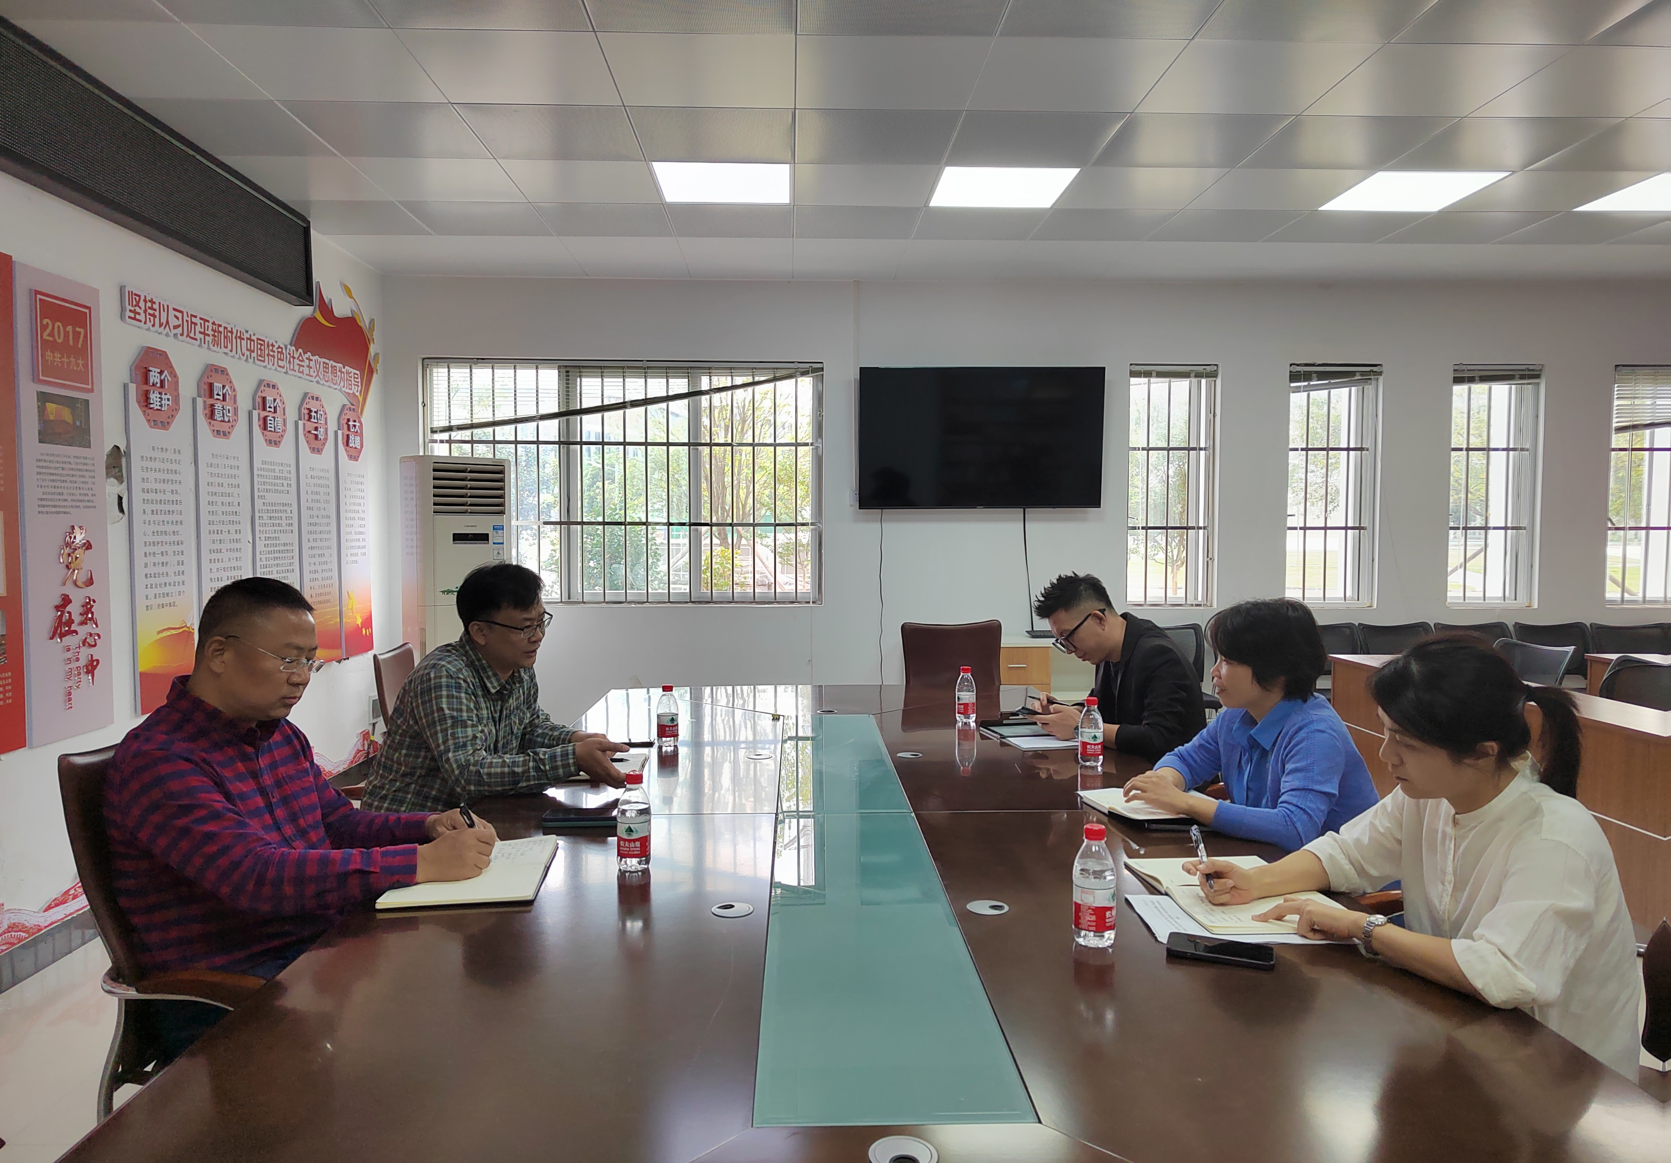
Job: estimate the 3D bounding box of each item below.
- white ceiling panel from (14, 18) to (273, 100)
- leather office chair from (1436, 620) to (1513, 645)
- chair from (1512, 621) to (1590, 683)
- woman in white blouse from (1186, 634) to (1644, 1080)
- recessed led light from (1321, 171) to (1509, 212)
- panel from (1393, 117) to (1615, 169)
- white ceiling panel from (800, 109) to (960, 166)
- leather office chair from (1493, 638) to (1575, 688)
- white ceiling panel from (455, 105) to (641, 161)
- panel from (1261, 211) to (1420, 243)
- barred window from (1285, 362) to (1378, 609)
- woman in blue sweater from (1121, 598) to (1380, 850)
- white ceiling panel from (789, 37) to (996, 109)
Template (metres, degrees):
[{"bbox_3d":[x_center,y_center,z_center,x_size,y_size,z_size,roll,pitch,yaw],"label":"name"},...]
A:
[{"bbox_3d":[-2.211,-1.651,3.527,0.570,0.030,0.590,0,3,-2],"label":"white ceiling panel"},{"bbox_3d":[3.630,0.649,6.080,0.480,0.860,0.560,0,3,-2],"label":"leather office chair"},{"bbox_3d":[4.050,0.648,6.090,0.480,0.860,0.560,0,3,-2],"label":"chair"},{"bbox_3d":[0.896,0.707,1.789,0.640,1.230,0.550,-1,3,-10],"label":"woman in white blouse"},{"bbox_3d":[2.524,-1.725,4.900,0.595,0.030,0.595,0,3,-2],"label":"recessed led light"},{"bbox_3d":[2.477,-1.647,4.169,0.585,0.030,0.585,0,3,-2],"label":"panel"},{"bbox_3d":[0.148,-1.662,4.147,0.590,0.030,0.590,0,3,-2],"label":"white ceiling panel"},{"bbox_3d":[3.030,0.701,5.130,0.560,0.860,0.480,-1,3,-10],"label":"leather office chair"},{"bbox_3d":[-1.053,-1.685,4.177,0.600,0.020,0.600,0,3,-2],"label":"white ceiling panel"},{"bbox_3d":[2.505,-1.741,5.445,0.595,0.030,0.590,0,3,-2],"label":"panel"},{"bbox_3d":[3.030,-0.582,6.785,0.585,1.466,0.120,0,3,-2],"label":"barred window"},{"bbox_3d":[0.963,0.662,2.551,0.630,1.247,0.500,-1,3,-17],"label":"woman in blue sweater"},{"bbox_3d":[0.166,-1.610,3.507,0.585,0.030,0.585,0,3,-2],"label":"white ceiling panel"}]

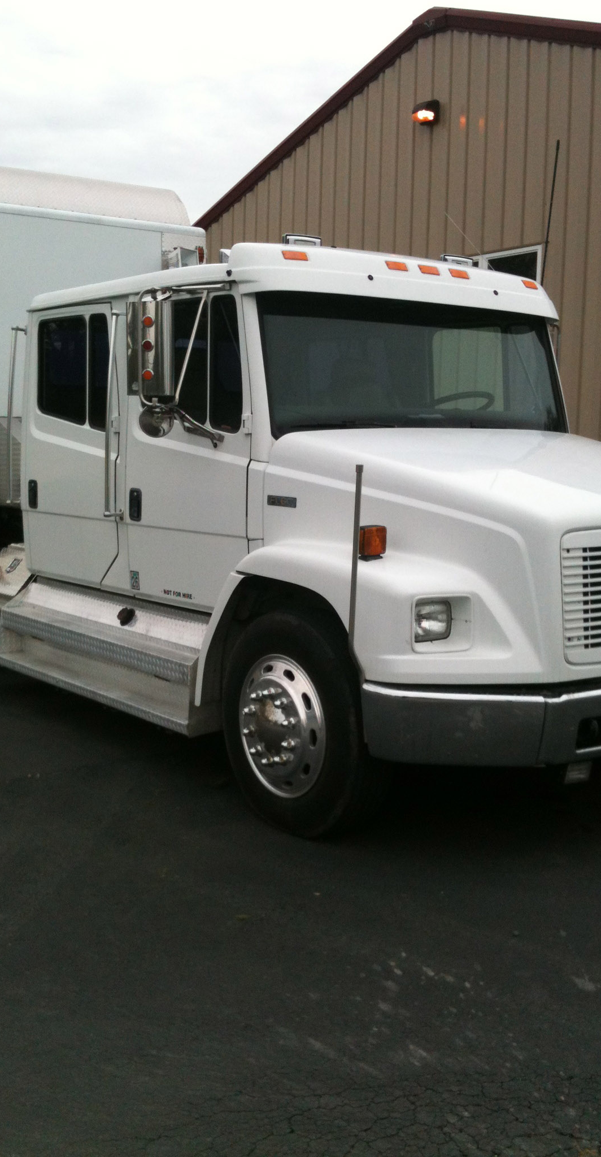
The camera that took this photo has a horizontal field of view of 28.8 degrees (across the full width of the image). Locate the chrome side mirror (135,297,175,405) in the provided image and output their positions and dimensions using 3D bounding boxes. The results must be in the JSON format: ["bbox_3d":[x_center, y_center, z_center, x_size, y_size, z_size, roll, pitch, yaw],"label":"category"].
[{"bbox_3d":[-0.649,-1.000,5.093,0.190,0.430,0.085,1,7,-3],"label":"chrome side mirror"}]

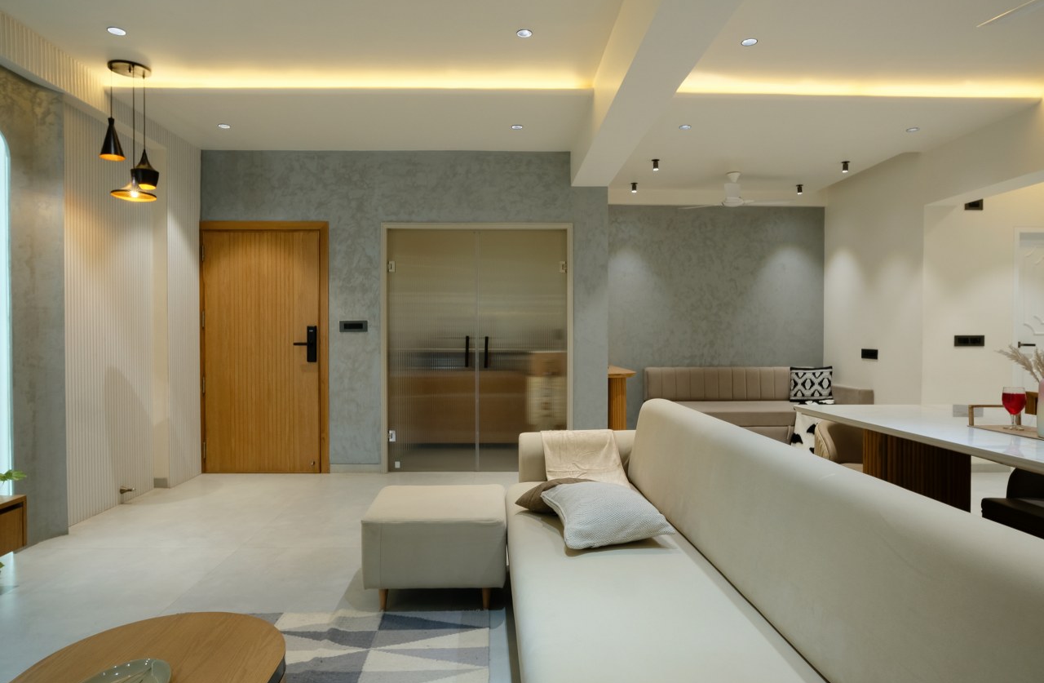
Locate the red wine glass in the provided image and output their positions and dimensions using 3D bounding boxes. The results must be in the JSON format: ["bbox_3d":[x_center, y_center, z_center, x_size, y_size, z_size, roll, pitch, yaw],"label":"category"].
[{"bbox_3d":[2.203,0.298,2.595,0.080,0.182,0.080,0,1,-2],"label":"red wine glass"}]

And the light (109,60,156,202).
[{"bbox_3d":[-2.362,-1.264,3.491,0.300,0.770,0.310,0,1,-2],"label":"light"}]

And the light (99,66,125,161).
[{"bbox_3d":[-2.472,-1.365,3.491,0.140,0.508,0.140,0,1,-2],"label":"light"}]

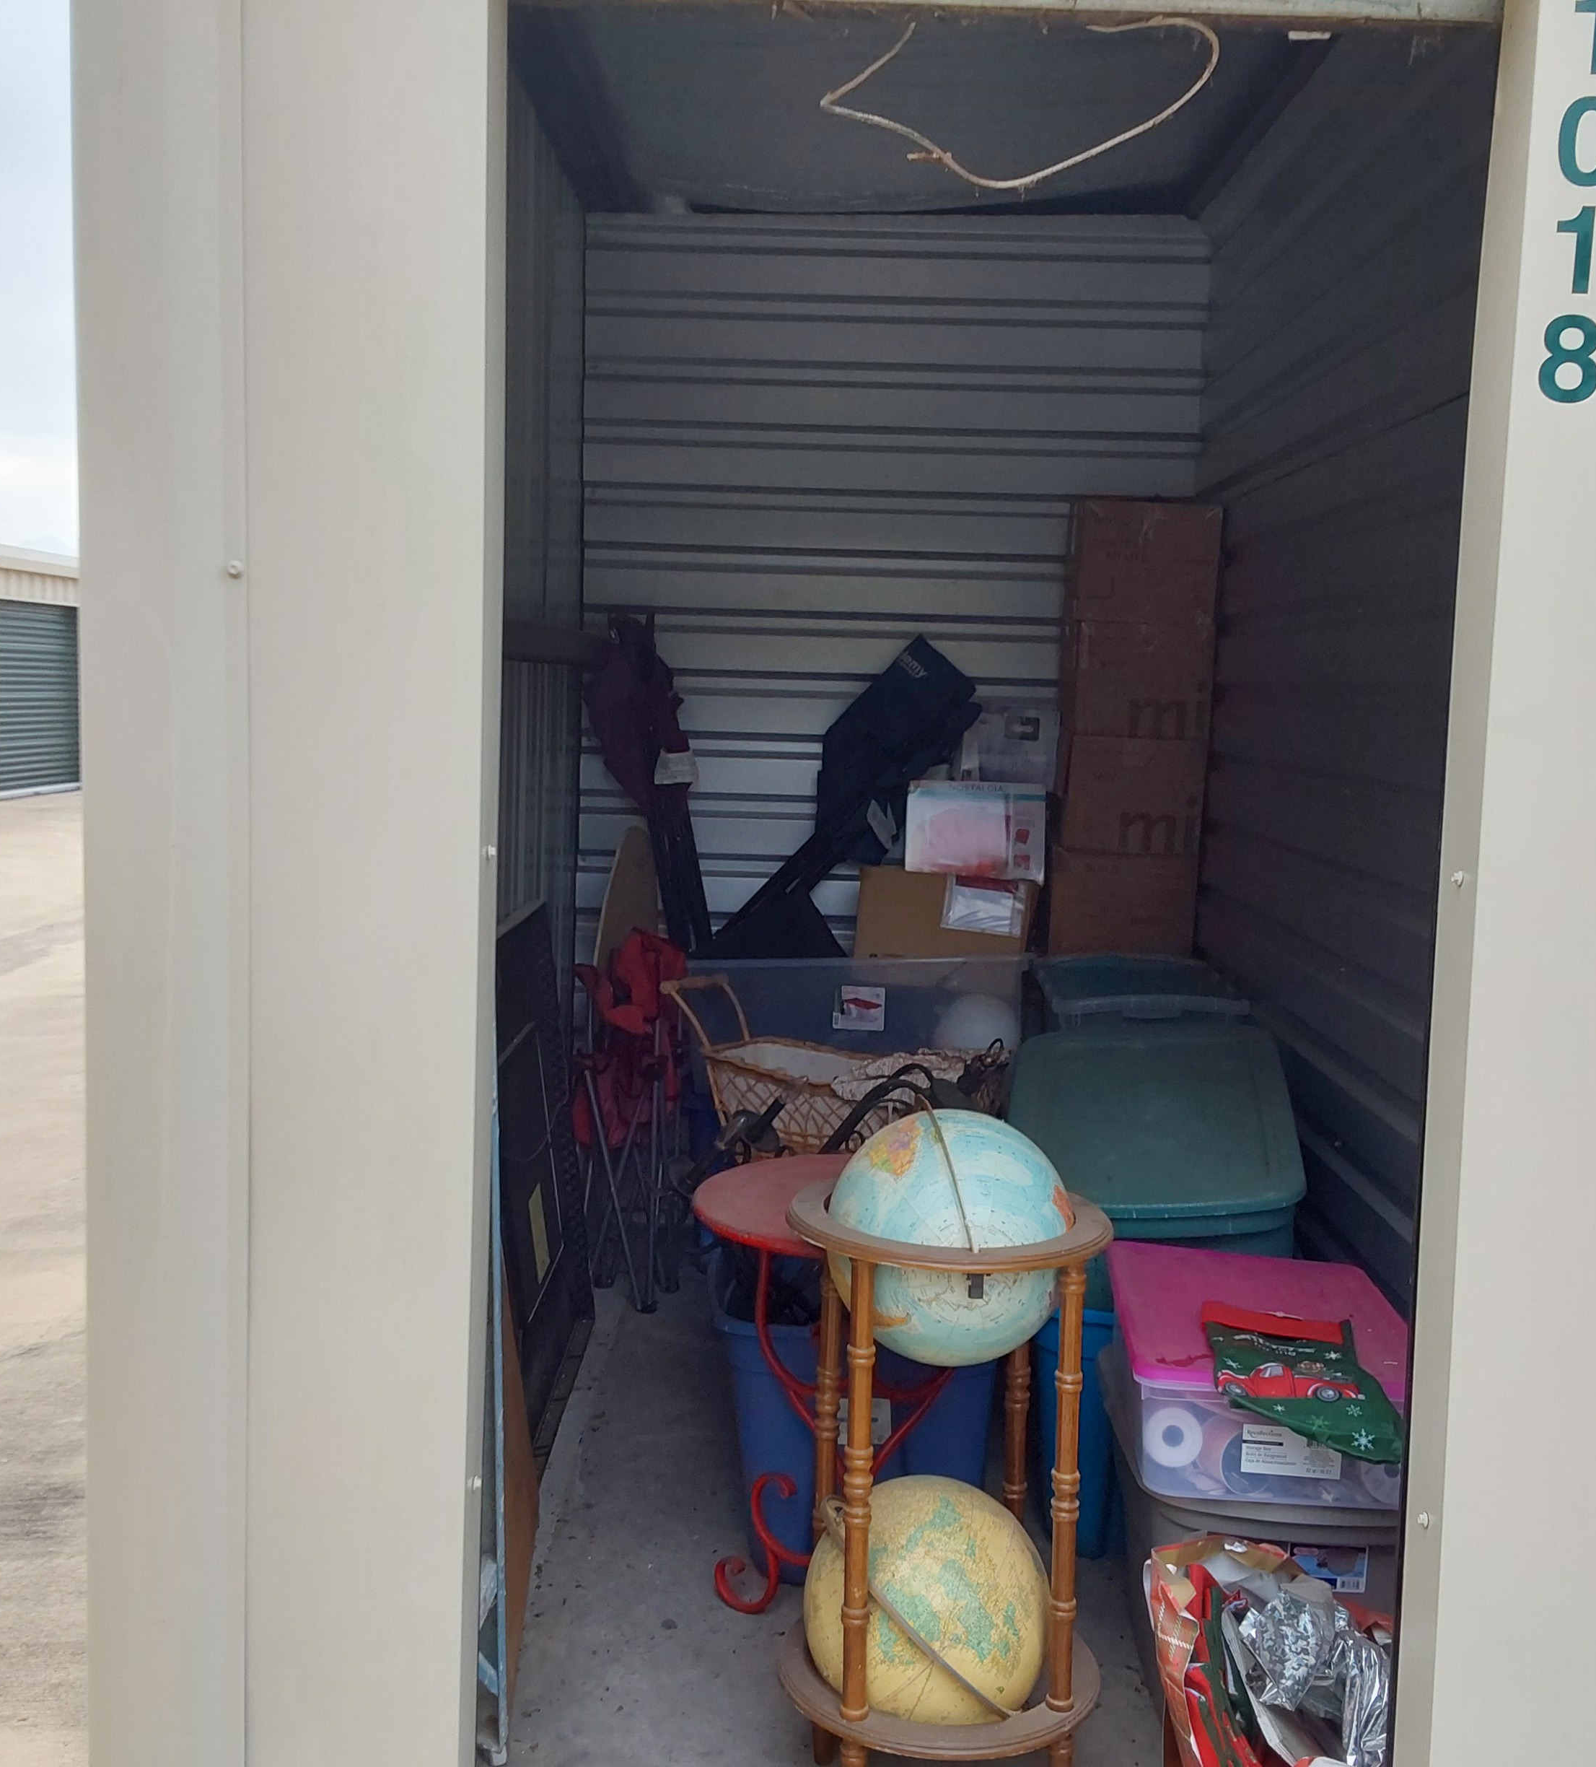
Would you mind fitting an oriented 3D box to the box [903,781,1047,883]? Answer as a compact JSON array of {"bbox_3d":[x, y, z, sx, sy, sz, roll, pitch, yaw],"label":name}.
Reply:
[{"bbox_3d":[0.408,-0.120,4.217,0.300,0.200,0.220,3,6,13],"label":"box"}]

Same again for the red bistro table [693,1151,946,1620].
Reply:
[{"bbox_3d":[0.112,0.790,2.827,0.560,0.670,0.560,1,6,0],"label":"red bistro table"}]

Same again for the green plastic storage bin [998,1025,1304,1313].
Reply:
[{"bbox_3d":[0.588,0.563,3.254,0.465,0.400,0.620,2,20,6],"label":"green plastic storage bin"}]

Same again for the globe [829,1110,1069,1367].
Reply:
[{"bbox_3d":[0.184,0.435,2.342,0.305,0.305,0.305,1,6,0],"label":"globe"}]

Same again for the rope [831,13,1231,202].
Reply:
[{"bbox_3d":[0.238,-0.840,2.064,0.440,0.200,0.130,1,6,0],"label":"rope"}]

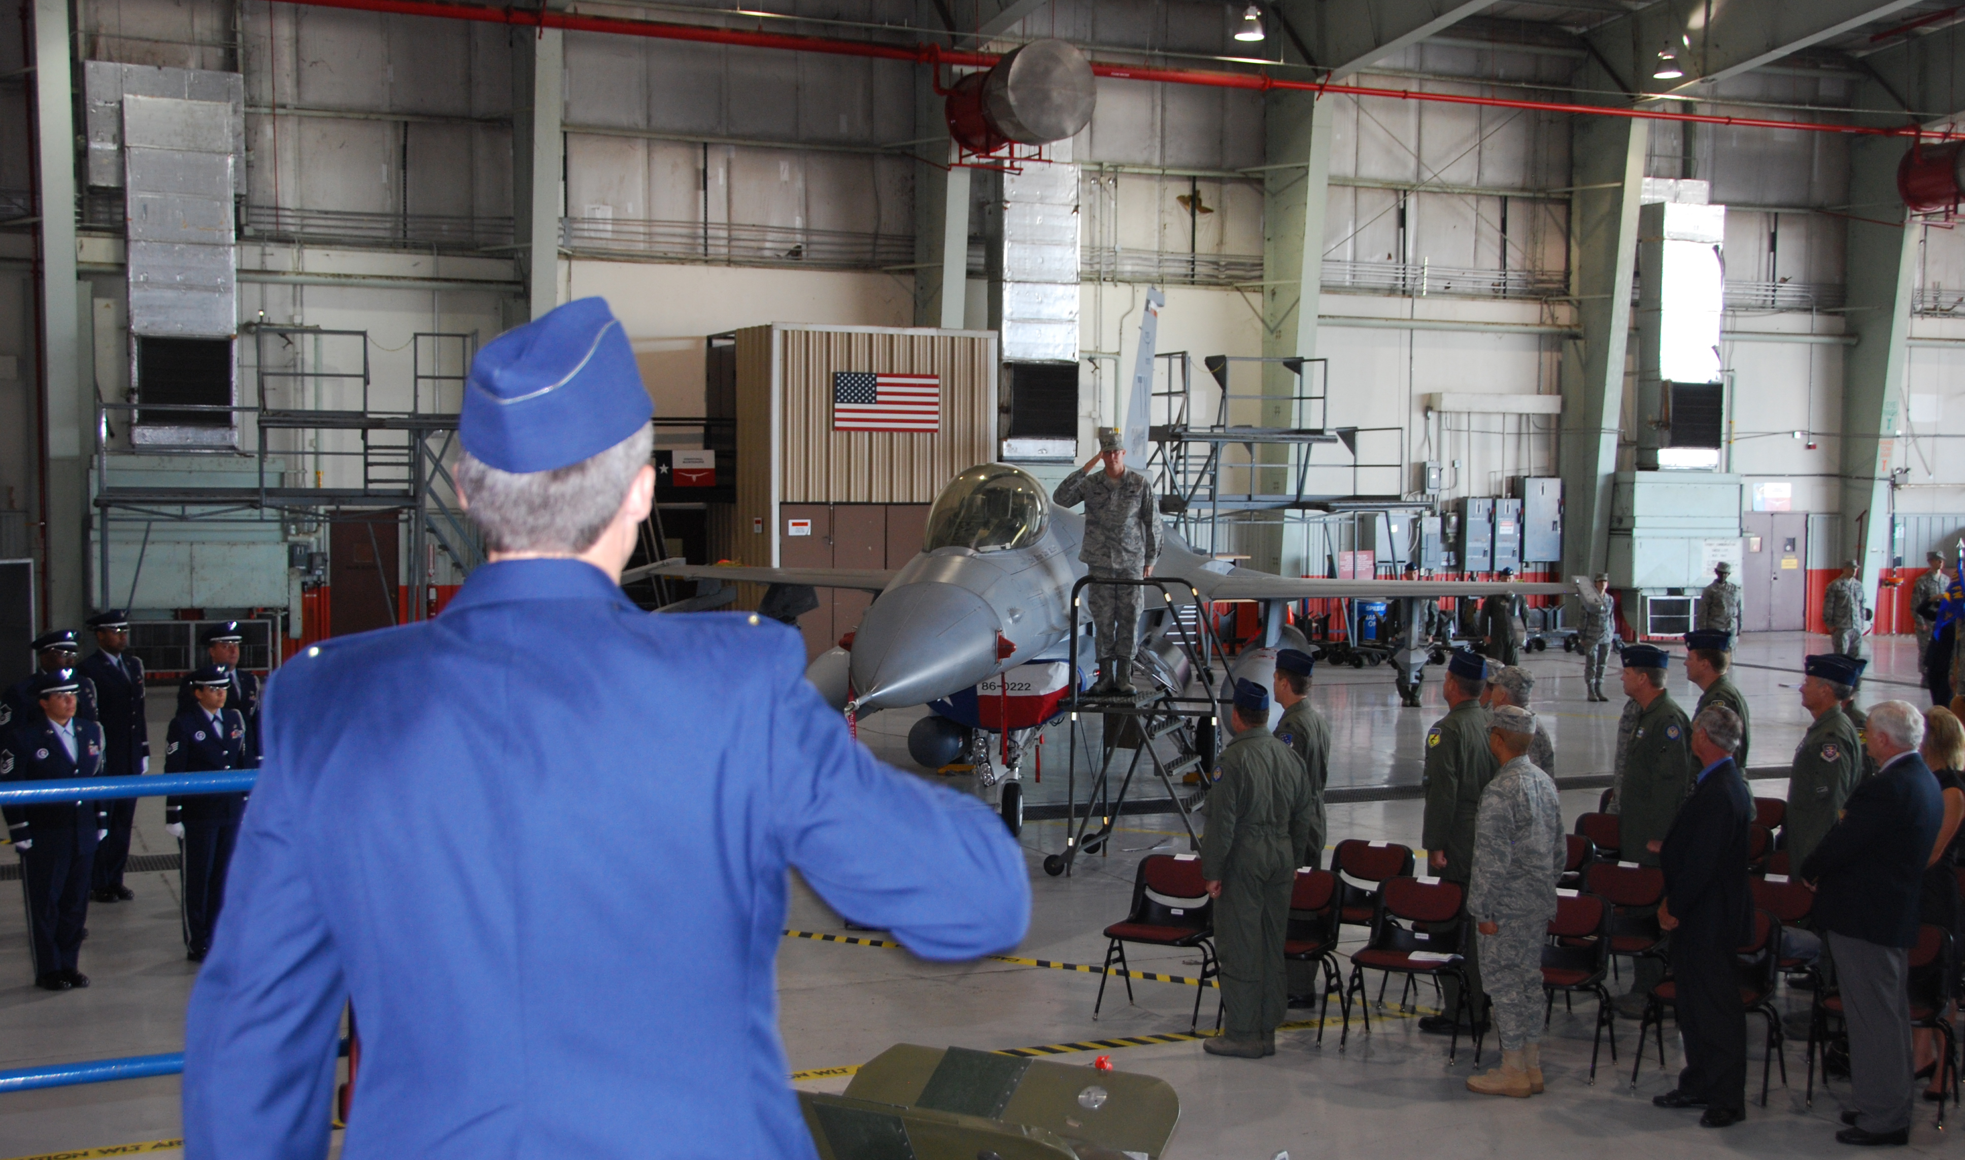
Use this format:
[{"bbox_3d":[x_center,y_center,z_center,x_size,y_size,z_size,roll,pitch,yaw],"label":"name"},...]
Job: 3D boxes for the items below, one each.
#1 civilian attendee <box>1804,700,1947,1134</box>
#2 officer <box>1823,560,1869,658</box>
[{"bbox_3d":[3.720,1.401,9.529,0.480,1.805,0.550,1,2,27],"label":"civilian attendee"},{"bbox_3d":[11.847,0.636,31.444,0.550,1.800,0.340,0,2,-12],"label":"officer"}]

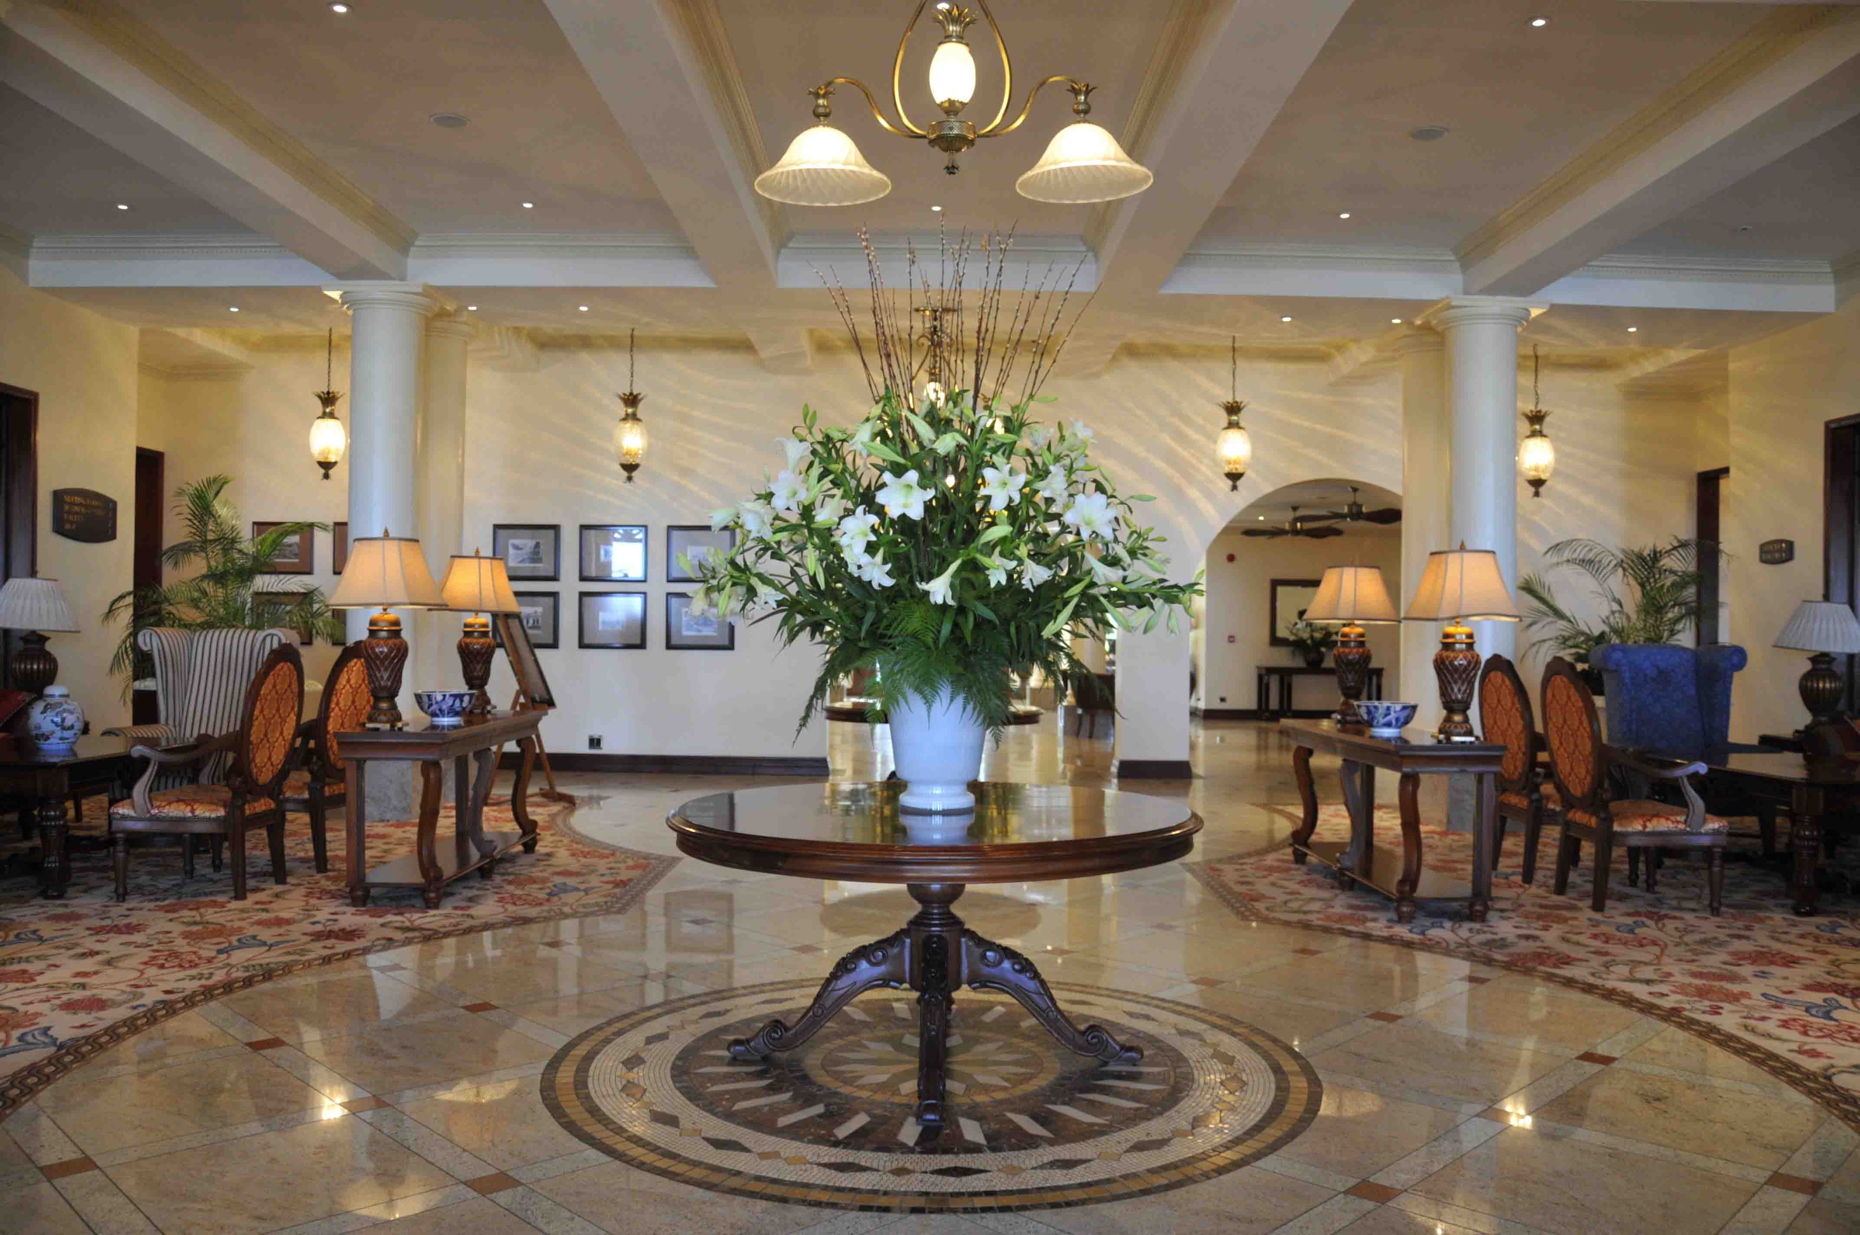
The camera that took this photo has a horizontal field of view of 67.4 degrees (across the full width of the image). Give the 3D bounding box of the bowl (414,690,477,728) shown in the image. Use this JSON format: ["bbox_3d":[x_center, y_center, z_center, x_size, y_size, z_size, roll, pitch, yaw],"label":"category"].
[{"bbox_3d":[-2.354,0.441,6.767,0.305,0.160,0.305,1,0,0],"label":"bowl"}]

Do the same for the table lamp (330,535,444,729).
[{"bbox_3d":[-2.571,0.055,6.579,0.510,0.910,0.510,1,-1,0],"label":"table lamp"}]

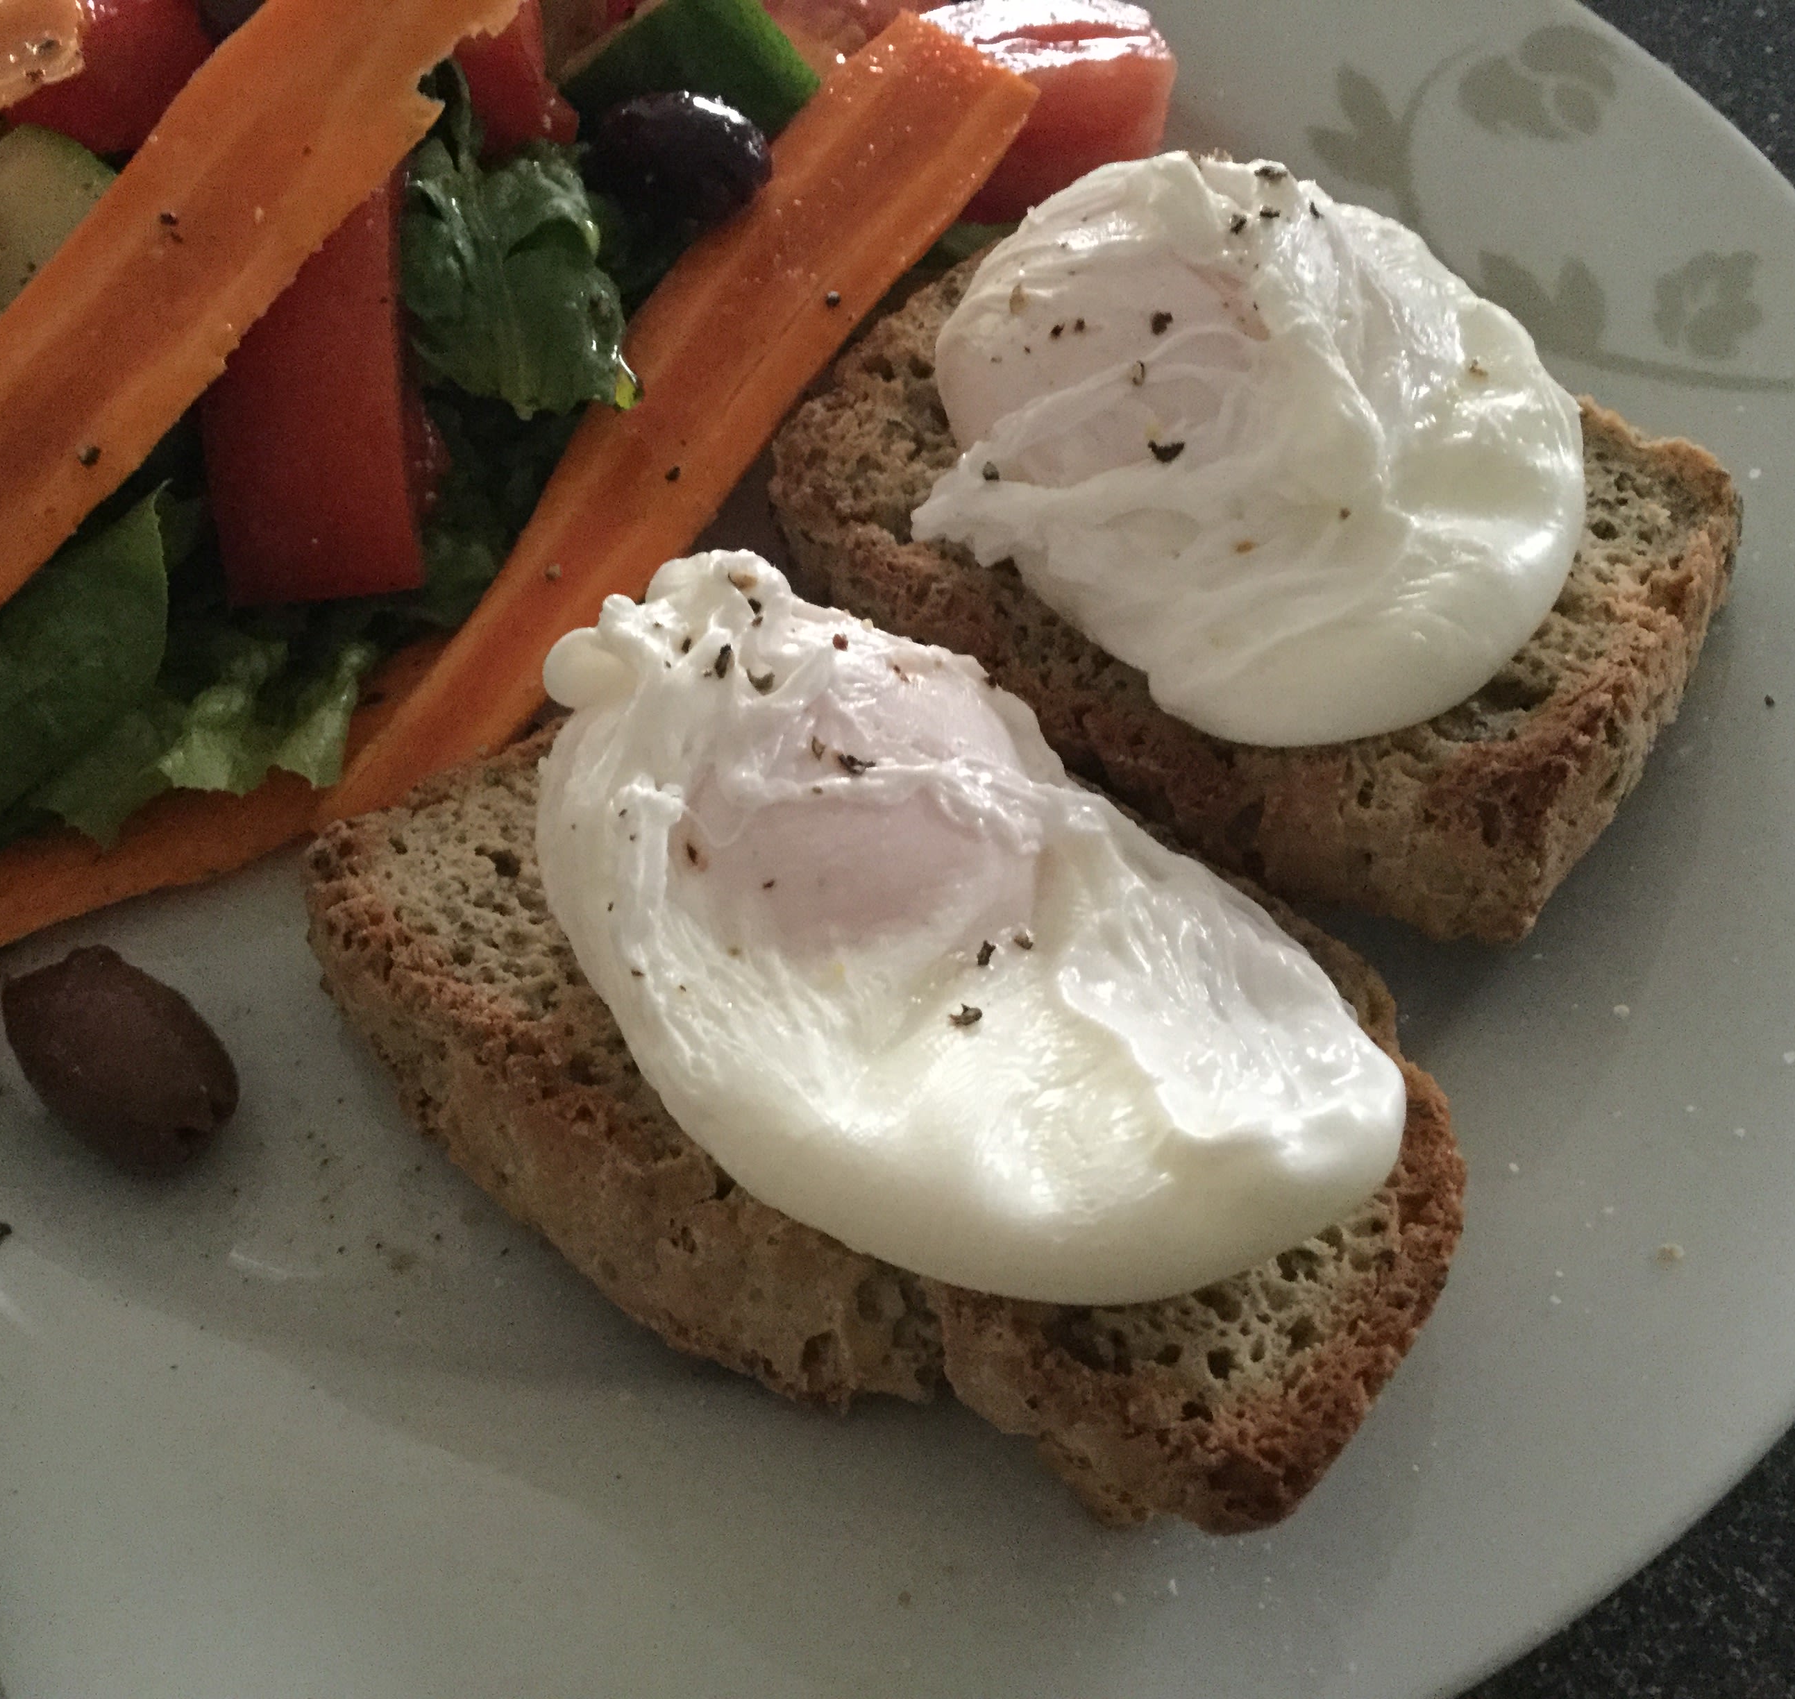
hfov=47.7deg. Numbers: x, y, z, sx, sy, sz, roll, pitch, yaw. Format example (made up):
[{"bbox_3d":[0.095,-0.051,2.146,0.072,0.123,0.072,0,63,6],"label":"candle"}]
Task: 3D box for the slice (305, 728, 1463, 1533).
[{"bbox_3d":[-0.002,0.023,0.201,0.098,0.022,0.048,29,58,16],"label":"slice"}]

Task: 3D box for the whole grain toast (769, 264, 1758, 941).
[{"bbox_3d":[0.041,-0.033,0.242,0.097,0.023,0.054,23,57,12],"label":"whole grain toast"}]

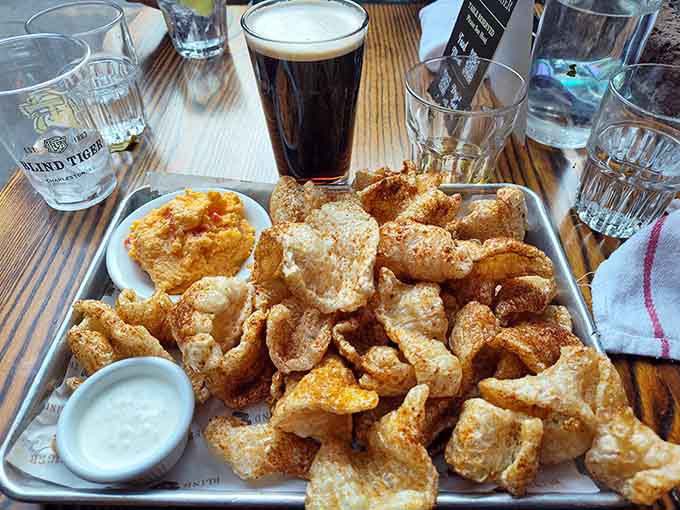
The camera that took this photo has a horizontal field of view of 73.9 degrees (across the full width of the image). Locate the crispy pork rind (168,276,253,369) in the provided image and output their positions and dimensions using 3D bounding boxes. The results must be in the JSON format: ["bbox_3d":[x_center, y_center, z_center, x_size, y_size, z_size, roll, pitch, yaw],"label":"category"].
[{"bbox_3d":[-0.079,0.044,0.278,0.048,0.038,0.044,0,48,1],"label":"crispy pork rind"}]

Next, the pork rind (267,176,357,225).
[{"bbox_3d":[-0.020,-0.037,0.345,0.067,0.037,0.034,0,48,1],"label":"pork rind"}]

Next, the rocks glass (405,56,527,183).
[{"bbox_3d":[0.095,-0.098,0.376,0.089,0.095,0.089,0,48,1],"label":"rocks glass"}]

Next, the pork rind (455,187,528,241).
[{"bbox_3d":[0.115,-0.030,0.343,0.053,0.037,0.032,0,48,1],"label":"pork rind"}]

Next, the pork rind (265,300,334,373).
[{"bbox_3d":[-0.024,0.046,0.265,0.040,0.038,0.036,0,49,1],"label":"pork rind"}]

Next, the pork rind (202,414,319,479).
[{"bbox_3d":[-0.041,0.104,0.241,0.058,0.025,0.031,9,50,8],"label":"pork rind"}]

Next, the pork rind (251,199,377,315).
[{"bbox_3d":[-0.015,0.002,0.284,0.071,0.046,0.060,0,49,1],"label":"pork rind"}]

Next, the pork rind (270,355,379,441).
[{"bbox_3d":[-0.009,0.079,0.248,0.055,0.036,0.041,-6,49,-5],"label":"pork rind"}]

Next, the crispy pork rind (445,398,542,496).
[{"bbox_3d":[0.078,0.099,0.231,0.046,0.033,0.042,0,48,1],"label":"crispy pork rind"}]

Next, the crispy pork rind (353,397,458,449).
[{"bbox_3d":[0.036,0.091,0.246,0.054,0.028,0.032,0,49,1],"label":"crispy pork rind"}]

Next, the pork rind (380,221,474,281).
[{"bbox_3d":[0.058,-0.002,0.304,0.066,0.030,0.033,7,48,7],"label":"pork rind"}]

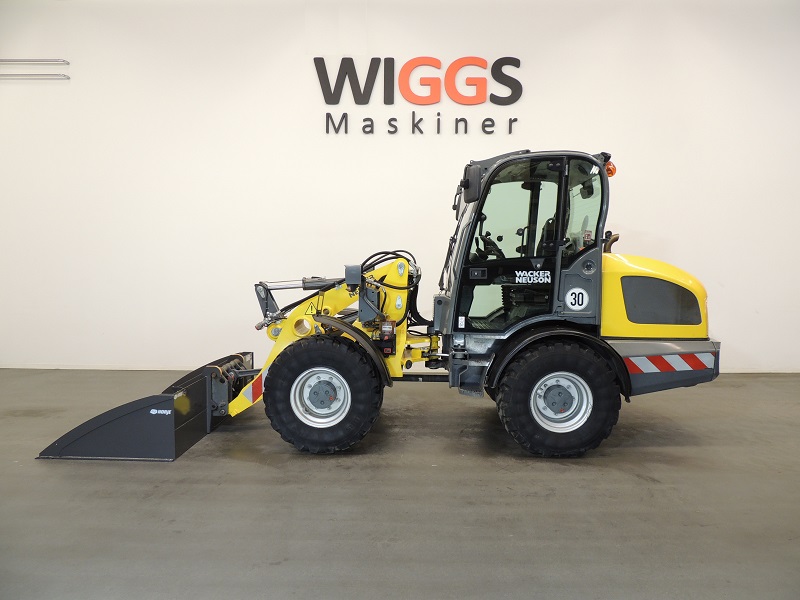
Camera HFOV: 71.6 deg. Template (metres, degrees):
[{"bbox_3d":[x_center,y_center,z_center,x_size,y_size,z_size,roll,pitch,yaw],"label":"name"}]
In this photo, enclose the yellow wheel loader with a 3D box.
[{"bbox_3d":[-0.061,-0.015,5.776,6.160,2.730,2.220,1,4,2],"label":"yellow wheel loader"}]

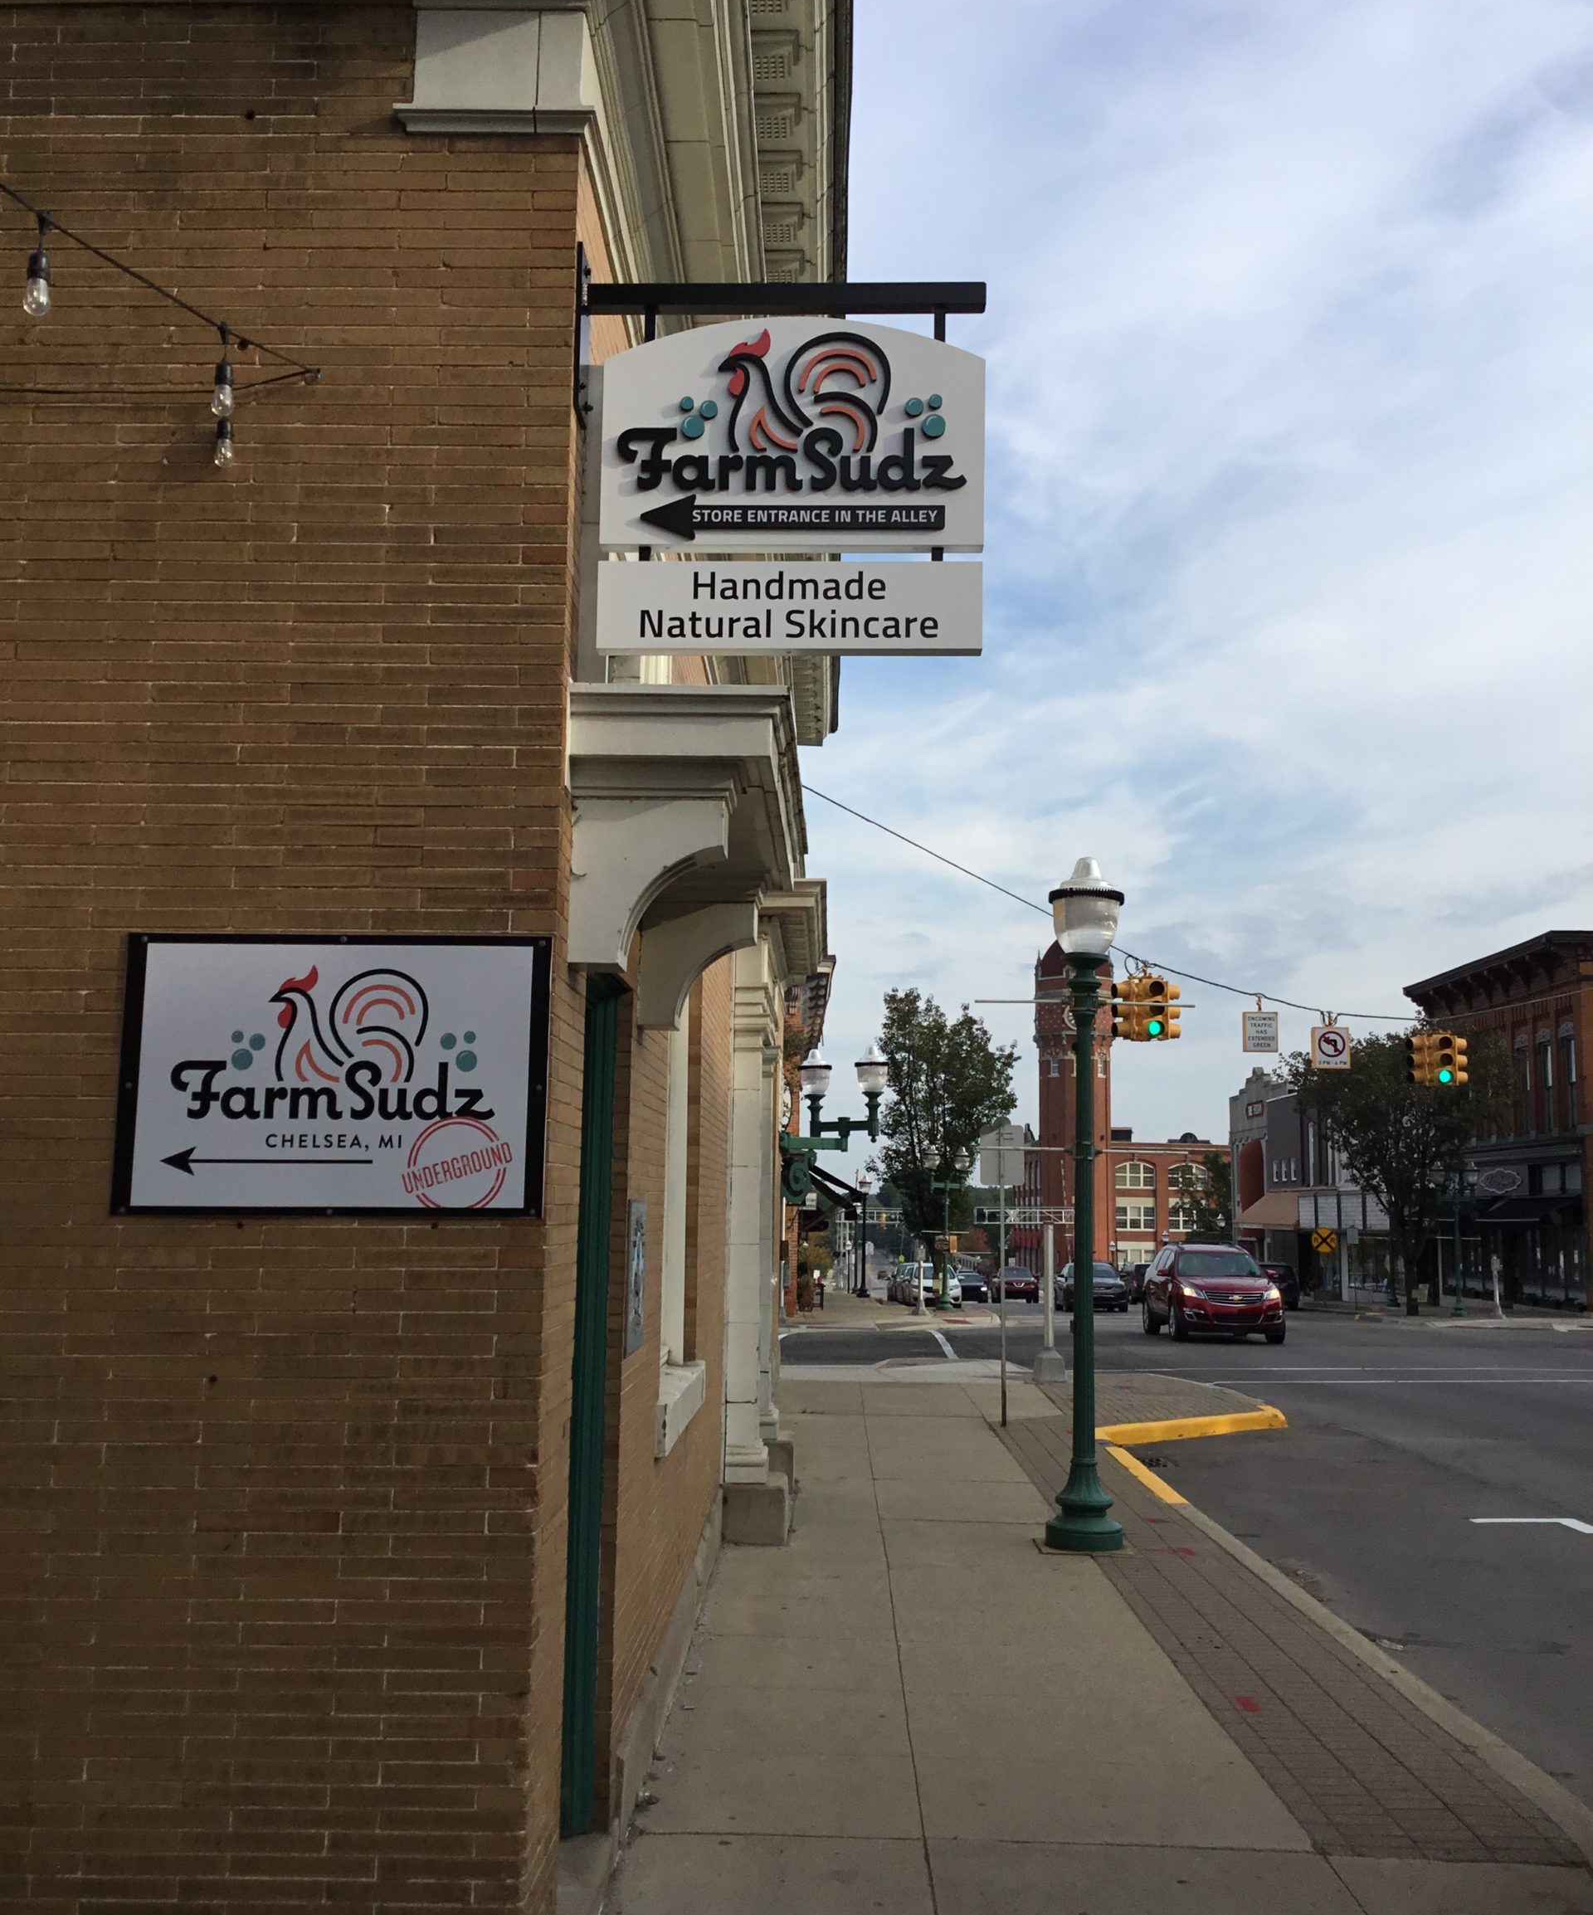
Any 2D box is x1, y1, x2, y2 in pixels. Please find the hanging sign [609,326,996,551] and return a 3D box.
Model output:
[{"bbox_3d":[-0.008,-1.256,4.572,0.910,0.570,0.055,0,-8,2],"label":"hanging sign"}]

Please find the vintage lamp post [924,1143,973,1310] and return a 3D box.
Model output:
[{"bbox_3d":[3.748,6.645,46.960,1.150,4.056,0.440,1,-8,1],"label":"vintage lamp post"}]

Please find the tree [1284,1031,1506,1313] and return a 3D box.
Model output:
[{"bbox_3d":[16.769,5.960,53.322,6.100,8.003,6.000,1,-8,1],"label":"tree"}]

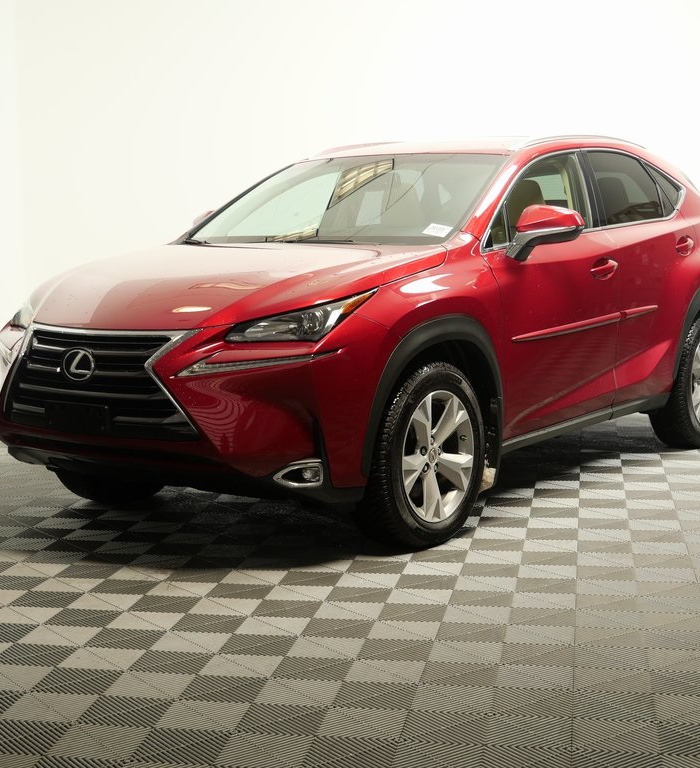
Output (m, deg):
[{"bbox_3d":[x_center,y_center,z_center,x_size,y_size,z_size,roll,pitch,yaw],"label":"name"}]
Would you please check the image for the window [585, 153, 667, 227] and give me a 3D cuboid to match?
[{"bbox_3d":[1.330,-0.947,6.641,0.060,0.370,0.800,-20,-6,36],"label":"window"}]

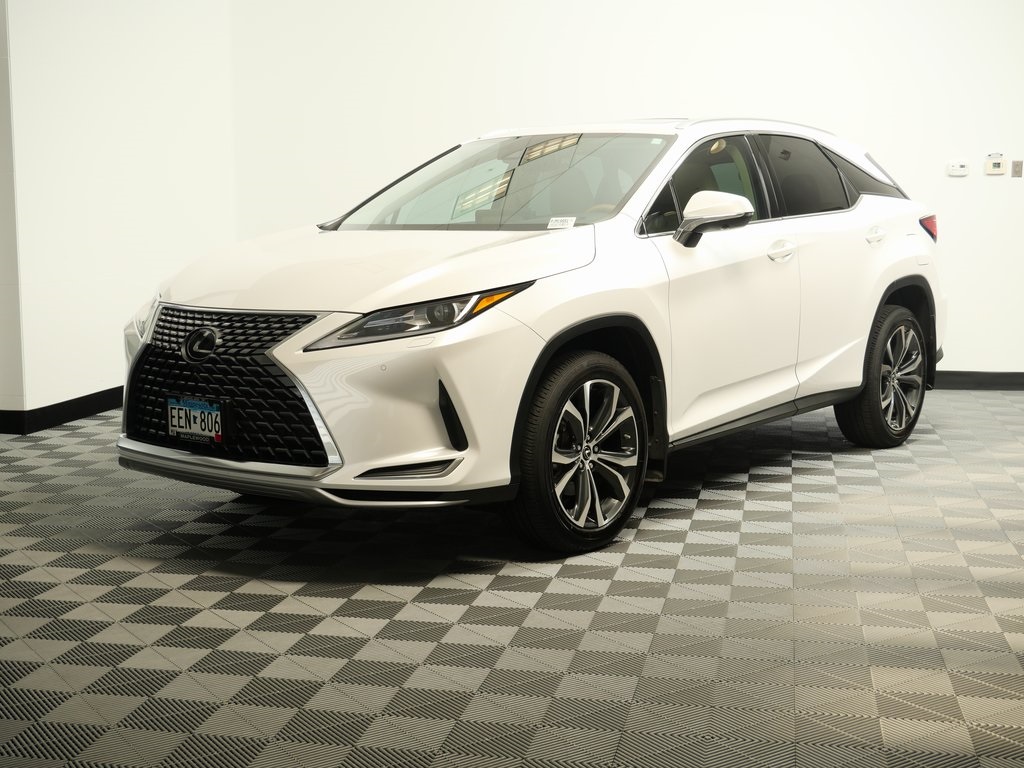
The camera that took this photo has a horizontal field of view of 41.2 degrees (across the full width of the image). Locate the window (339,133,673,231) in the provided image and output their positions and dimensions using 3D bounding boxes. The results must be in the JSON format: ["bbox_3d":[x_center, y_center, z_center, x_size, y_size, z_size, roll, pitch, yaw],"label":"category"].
[{"bbox_3d":[-0.062,-0.836,5.777,1.450,0.150,1.000,5,37,38],"label":"window"}]

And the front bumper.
[{"bbox_3d":[-0.841,0.048,4.874,1.860,0.660,0.770,5,9,38],"label":"front bumper"}]

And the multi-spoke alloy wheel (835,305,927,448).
[{"bbox_3d":[1.938,-0.047,7.106,0.240,0.750,0.750,5,9,38],"label":"multi-spoke alloy wheel"}]

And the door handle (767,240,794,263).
[{"bbox_3d":[1.153,-0.570,5.858,0.060,0.080,0.235,5,9,38],"label":"door handle"}]

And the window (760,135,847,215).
[{"bbox_3d":[1.339,-0.967,6.331,0.100,0.400,0.790,-25,-10,38],"label":"window"}]

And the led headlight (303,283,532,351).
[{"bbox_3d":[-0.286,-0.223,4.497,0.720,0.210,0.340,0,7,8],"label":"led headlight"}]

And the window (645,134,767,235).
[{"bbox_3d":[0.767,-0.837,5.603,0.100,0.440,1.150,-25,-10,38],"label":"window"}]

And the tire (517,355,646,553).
[{"bbox_3d":[0.222,0.237,4.924,0.240,0.750,0.750,5,9,38],"label":"tire"}]

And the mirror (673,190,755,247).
[{"bbox_3d":[0.776,-0.650,5.268,0.250,0.200,0.200,5,9,38],"label":"mirror"}]

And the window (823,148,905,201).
[{"bbox_3d":[1.835,-1.073,6.989,0.100,0.280,0.870,-27,-7,30],"label":"window"}]

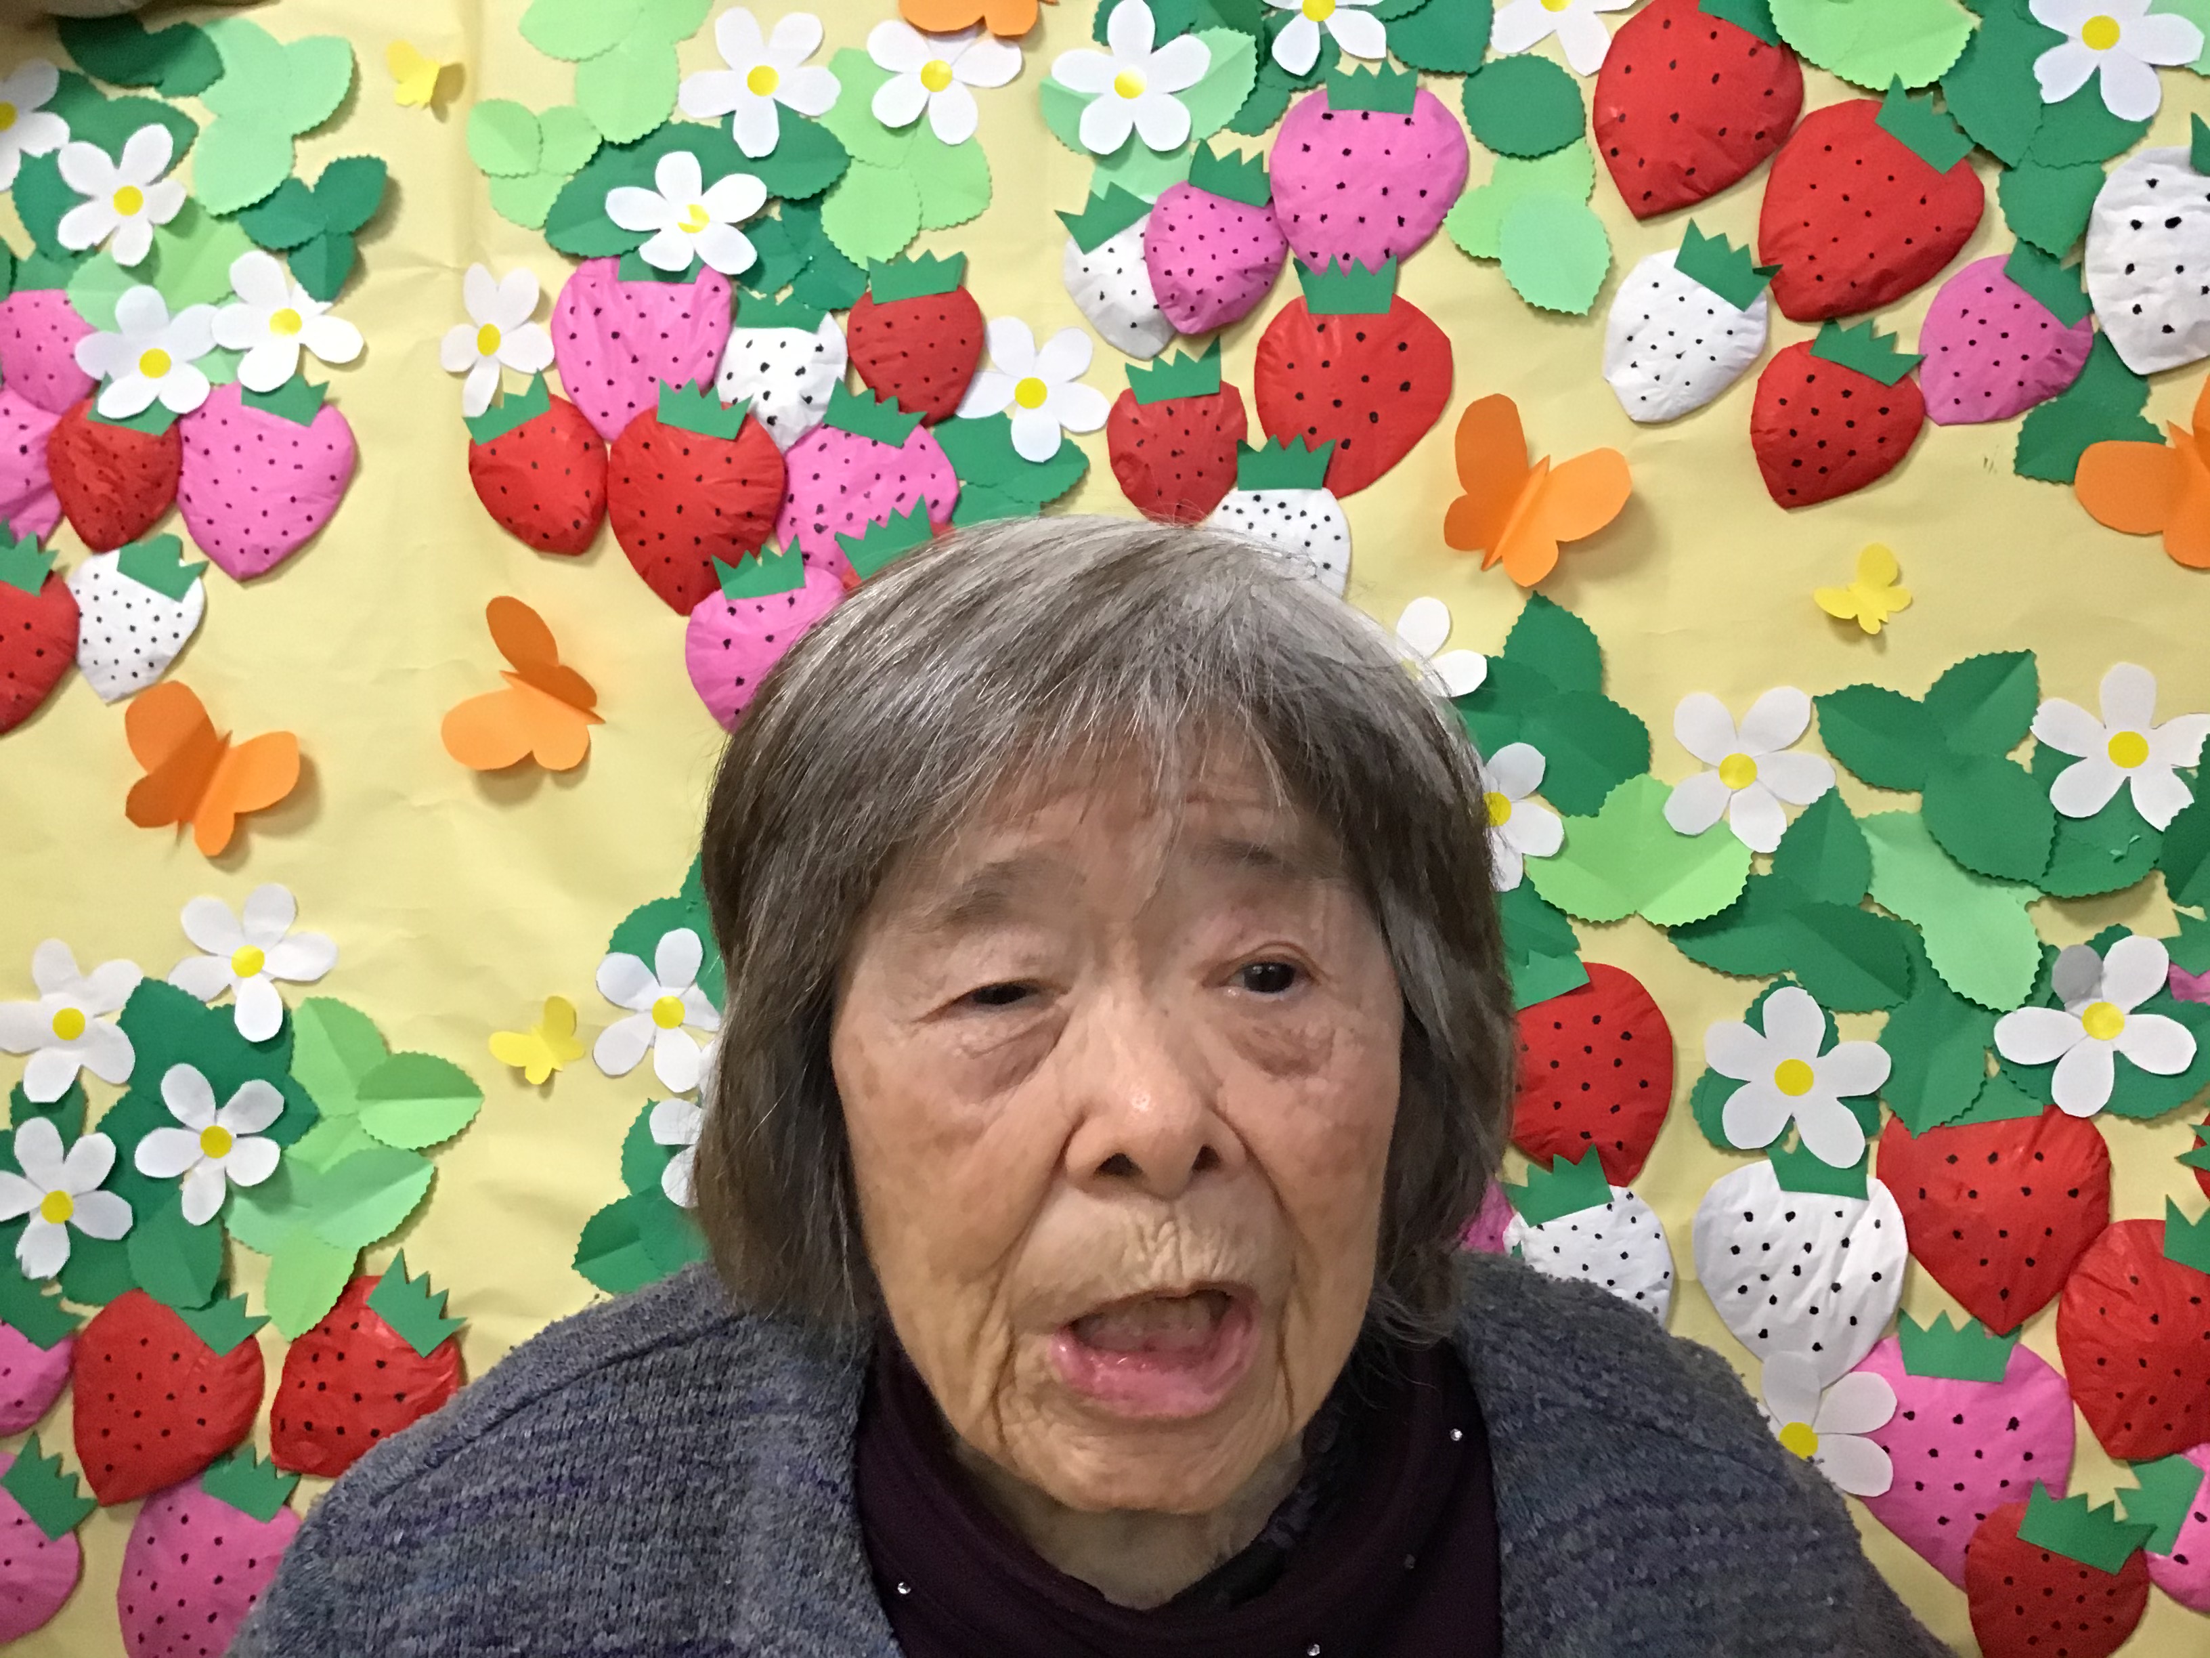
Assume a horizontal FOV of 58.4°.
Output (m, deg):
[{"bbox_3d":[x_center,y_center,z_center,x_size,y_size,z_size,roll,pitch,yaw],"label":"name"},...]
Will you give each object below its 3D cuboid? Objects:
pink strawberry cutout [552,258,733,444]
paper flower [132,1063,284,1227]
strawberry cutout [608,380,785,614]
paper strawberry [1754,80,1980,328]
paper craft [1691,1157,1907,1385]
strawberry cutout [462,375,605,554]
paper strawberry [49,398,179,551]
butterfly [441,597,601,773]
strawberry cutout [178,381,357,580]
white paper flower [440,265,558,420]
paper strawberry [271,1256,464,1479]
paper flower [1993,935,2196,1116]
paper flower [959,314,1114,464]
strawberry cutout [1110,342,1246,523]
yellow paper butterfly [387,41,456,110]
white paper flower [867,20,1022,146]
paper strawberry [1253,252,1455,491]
[{"bbox_3d":[-0.234,-0.243,0.999,0.092,0.101,0.023,-3,-14,10],"label":"pink strawberry cutout"},{"bbox_3d":[-0.427,0.150,0.943,0.075,0.077,0.015,-3,-14,10],"label":"paper flower"},{"bbox_3d":[-0.200,-0.163,0.970,0.086,0.117,0.025,-3,-14,10],"label":"strawberry cutout"},{"bbox_3d":[0.332,-0.270,0.859,0.086,0.117,0.020,34,-2,12],"label":"paper strawberry"},{"bbox_3d":[0.282,0.178,0.803,0.084,0.099,0.020,-1,-8,9],"label":"paper craft"},{"bbox_3d":[-0.267,-0.169,0.937,0.067,0.095,0.020,-24,-11,5],"label":"strawberry cutout"},{"bbox_3d":[-0.482,-0.172,0.962,0.069,0.081,0.020,6,-8,10],"label":"paper strawberry"},{"bbox_3d":[-0.283,-0.070,0.960,0.074,0.084,0.034,-3,-14,10],"label":"butterfly"},{"bbox_3d":[-0.405,-0.170,0.950,0.086,0.101,0.022,12,-7,11],"label":"strawberry cutout"},{"bbox_3d":[-0.312,-0.251,1.016,0.059,0.082,0.020,-3,-14,10],"label":"white paper flower"},{"bbox_3d":[-0.325,0.242,0.869,0.080,0.102,0.022,41,-1,13],"label":"paper strawberry"},{"bbox_3d":[0.401,0.080,0.802,0.078,0.073,0.010,-1,-8,9],"label":"paper flower"},{"bbox_3d":[-0.034,-0.202,0.910,0.073,0.070,0.010,-1,-8,9],"label":"paper flower"},{"bbox_3d":[0.033,-0.178,0.892,0.064,0.088,0.020,-1,-8,9],"label":"strawberry cutout"},{"bbox_3d":[-0.366,-0.404,1.060,0.035,0.036,0.017,-3,-14,10],"label":"yellow paper butterfly"},{"bbox_3d":[-0.081,-0.380,1.002,0.079,0.073,0.015,-3,-14,10],"label":"white paper flower"},{"bbox_3d":[0.110,-0.202,0.883,0.089,0.114,0.020,-1,-8,9],"label":"paper strawberry"}]

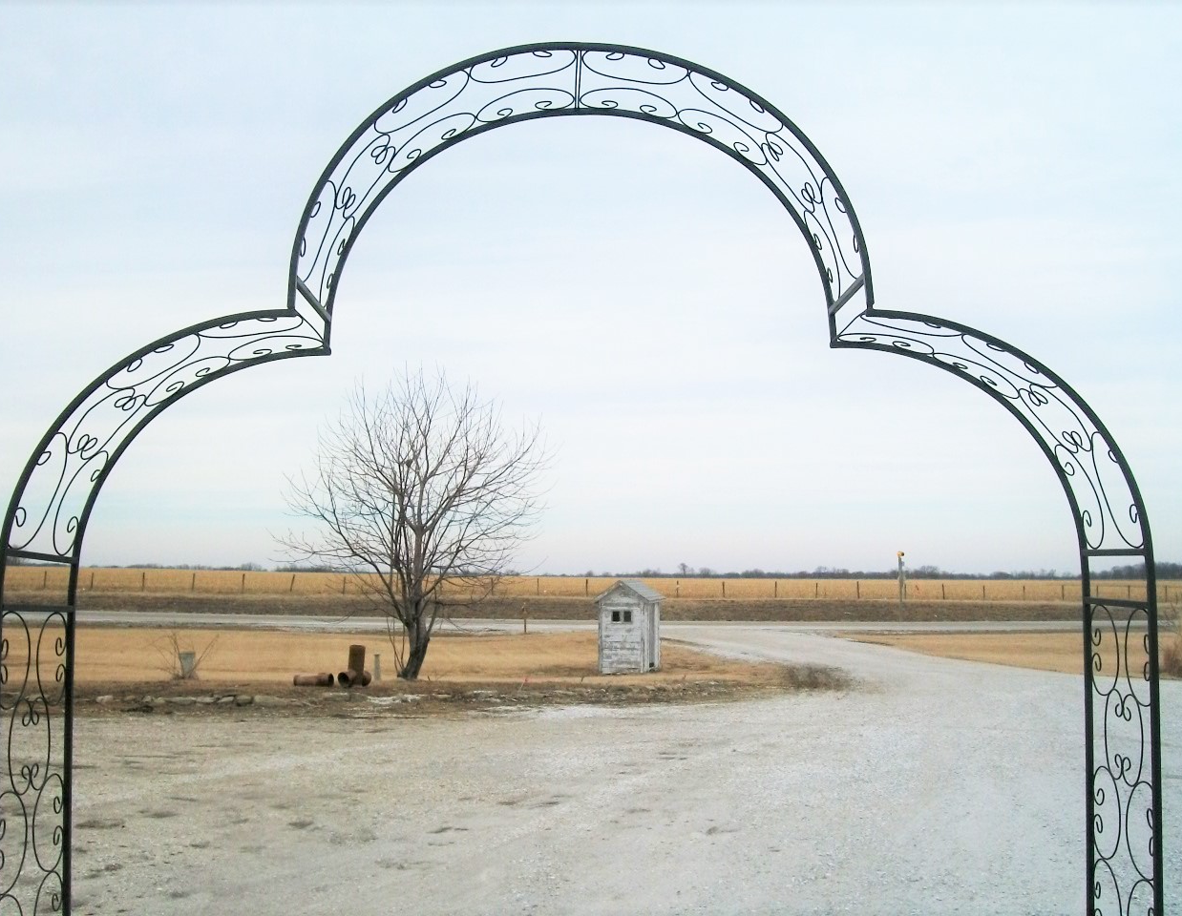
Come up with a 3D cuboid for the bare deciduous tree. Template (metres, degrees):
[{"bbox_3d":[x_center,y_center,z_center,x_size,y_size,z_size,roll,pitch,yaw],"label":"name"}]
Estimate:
[{"bbox_3d":[-3.745,1.400,27.249,5.700,6.600,5.500,0,-5,0],"label":"bare deciduous tree"}]

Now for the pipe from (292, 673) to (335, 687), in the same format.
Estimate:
[{"bbox_3d":[-5.452,4.370,25.099,0.770,0.270,0.270,-1,-5,12],"label":"pipe"}]

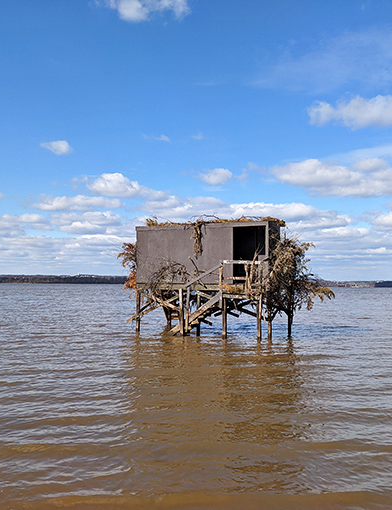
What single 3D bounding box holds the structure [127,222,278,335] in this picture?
[{"bbox_3d":[0.437,0.858,17.172,4.617,3.548,2.155,-1,-4,27],"label":"structure"}]

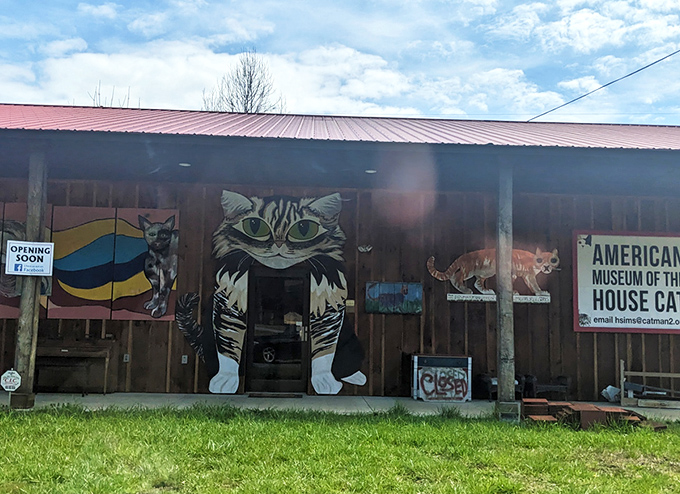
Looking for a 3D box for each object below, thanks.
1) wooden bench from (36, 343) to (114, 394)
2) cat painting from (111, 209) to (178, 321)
[{"bbox_3d":[-4.168,1.893,8.260,1.270,0.820,0.400,1,-6,-2],"label":"wooden bench"},{"bbox_3d":[-3.158,0.283,8.657,1.009,1.811,0.040,1,-6,-2],"label":"cat painting"}]

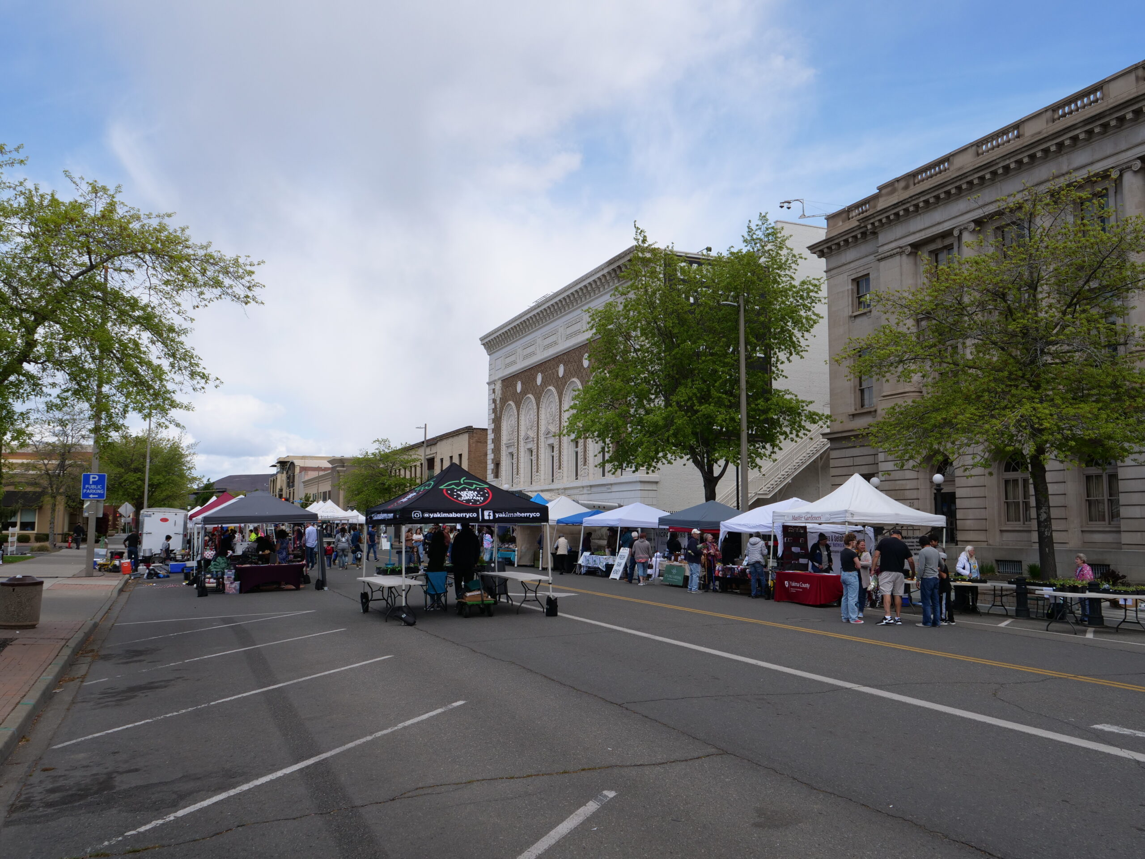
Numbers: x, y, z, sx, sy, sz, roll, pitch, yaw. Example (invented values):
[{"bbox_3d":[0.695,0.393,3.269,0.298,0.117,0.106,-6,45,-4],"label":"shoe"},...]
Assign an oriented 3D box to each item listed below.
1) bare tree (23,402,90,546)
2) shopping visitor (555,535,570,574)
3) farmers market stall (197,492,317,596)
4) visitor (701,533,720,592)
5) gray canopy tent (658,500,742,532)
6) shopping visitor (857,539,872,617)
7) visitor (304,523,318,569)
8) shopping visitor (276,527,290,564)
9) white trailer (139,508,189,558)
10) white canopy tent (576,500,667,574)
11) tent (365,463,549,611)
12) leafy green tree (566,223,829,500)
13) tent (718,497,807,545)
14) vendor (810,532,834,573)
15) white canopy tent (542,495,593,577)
[{"bbox_3d":[-34.737,3.072,62.490,4.200,9.780,4.200,3,-6,-23],"label":"bare tree"},{"bbox_3d":[-0.395,4.796,35.600,0.520,1.550,0.400,-1,-6,15],"label":"shopping visitor"},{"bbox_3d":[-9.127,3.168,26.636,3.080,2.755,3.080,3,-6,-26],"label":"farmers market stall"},{"bbox_3d":[3.948,3.748,26.060,0.550,1.650,0.380,0,-6,-3],"label":"visitor"},{"bbox_3d":[4.450,3.579,29.189,2.650,2.660,2.650,3,-6,-23],"label":"gray canopy tent"},{"bbox_3d":[5.989,3.069,19.093,0.480,1.610,0.360,-4,-7,37],"label":"shopping visitor"},{"bbox_3d":[-10.030,4.498,35.528,0.520,1.810,0.360,3,-6,-26],"label":"visitor"},{"bbox_3d":[-8.568,3.785,27.359,0.500,1.670,0.380,-1,-6,14],"label":"shopping visitor"},{"bbox_3d":[-18.133,4.823,41.146,1.980,2.520,4.400,3,-6,-23],"label":"white trailer"},{"bbox_3d":[2.415,4.051,34.166,3.100,2.720,3.100,3,-6,-23],"label":"white canopy tent"},{"bbox_3d":[-2.486,2.281,19.470,3.050,3.150,3.050,3,-6,-25],"label":"tent"},{"bbox_3d":[4.837,-1.503,36.032,9.400,13.914,9.800,2,-6,-23],"label":"leafy green tree"},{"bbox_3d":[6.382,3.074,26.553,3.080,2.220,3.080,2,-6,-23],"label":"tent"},{"bbox_3d":[6.385,3.495,23.673,0.580,1.700,0.380,3,-6,-23],"label":"vendor"},{"bbox_3d":[-0.461,4.323,39.165,3.000,3.040,3.000,3,-6,-23],"label":"white canopy tent"}]

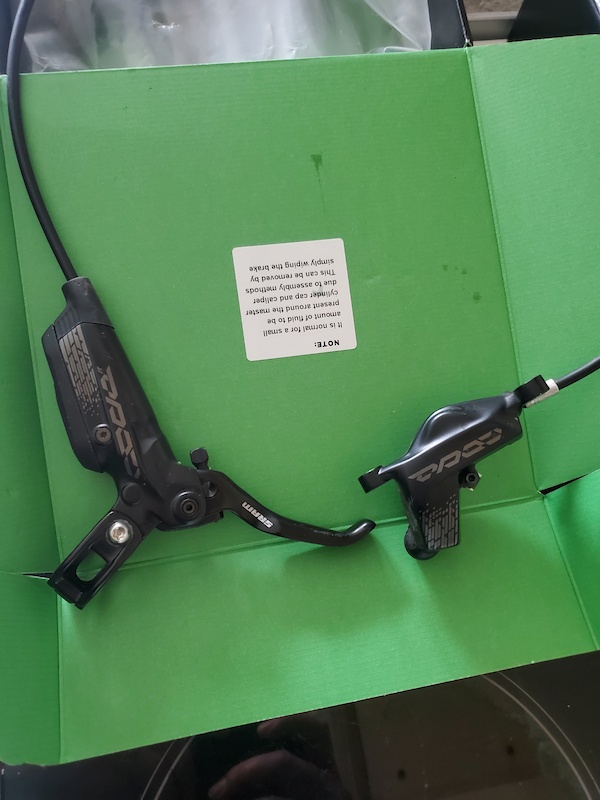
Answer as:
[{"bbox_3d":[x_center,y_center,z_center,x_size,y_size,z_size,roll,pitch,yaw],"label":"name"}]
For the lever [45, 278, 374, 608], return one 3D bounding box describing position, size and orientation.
[{"bbox_3d":[-0.059,0.037,0.238,0.159,0.035,0.104,39,83,-3],"label":"lever"}]

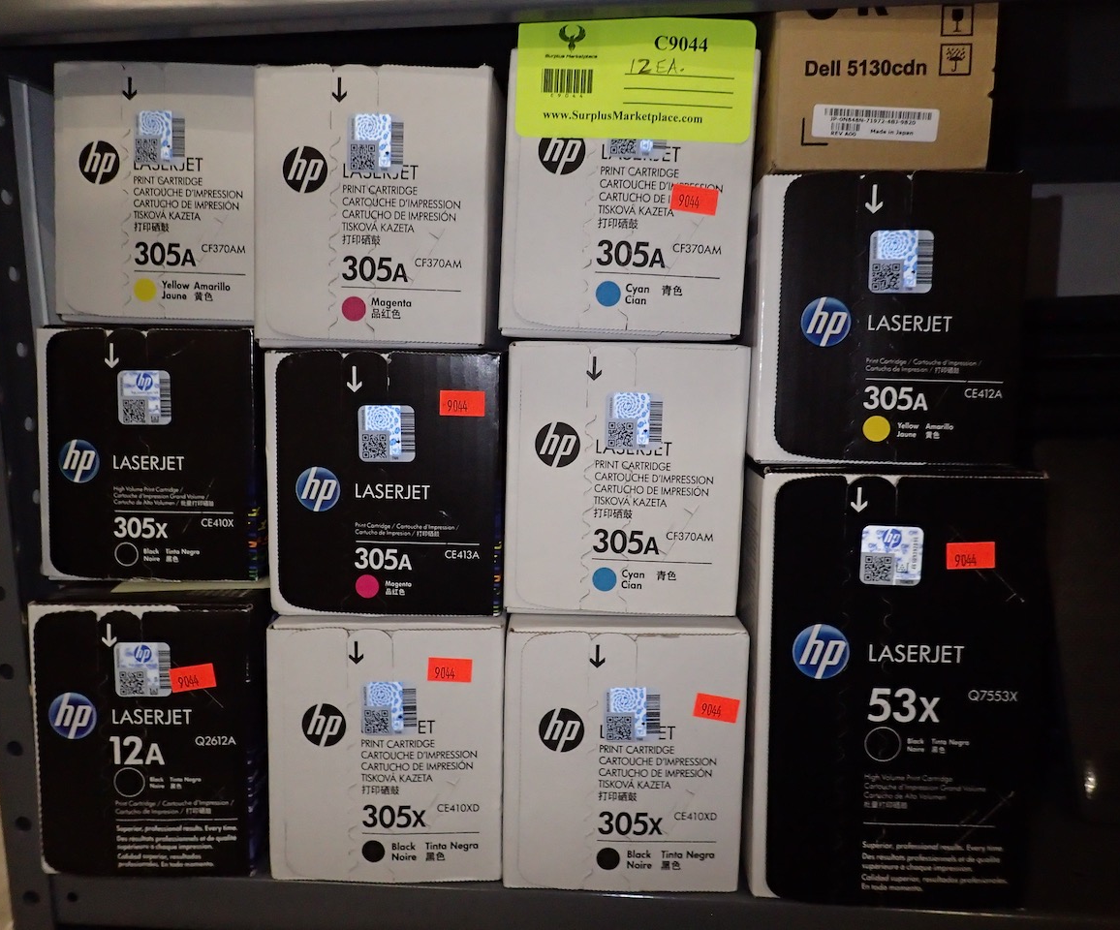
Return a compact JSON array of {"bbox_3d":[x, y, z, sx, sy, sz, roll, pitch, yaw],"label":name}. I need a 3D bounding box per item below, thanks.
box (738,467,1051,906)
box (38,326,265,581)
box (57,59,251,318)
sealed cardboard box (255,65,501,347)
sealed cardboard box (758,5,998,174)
[{"bbox_3d":[0.160,0.085,0.575,0.119,0.193,0.365,2,5,3],"label":"box"},{"bbox_3d":[-0.184,-0.020,0.615,0.105,0.119,0.375,2,5,4],"label":"box"},{"bbox_3d":[-0.180,-0.146,0.616,0.105,0.119,0.375,2,5,3],"label":"box"},{"bbox_3d":[-0.071,-0.130,0.584,0.105,0.119,0.375,2,5,4],"label":"sealed cardboard box"},{"bbox_3d":[0.144,-0.181,0.541,0.085,0.096,0.370,2,5,4],"label":"sealed cardboard box"}]

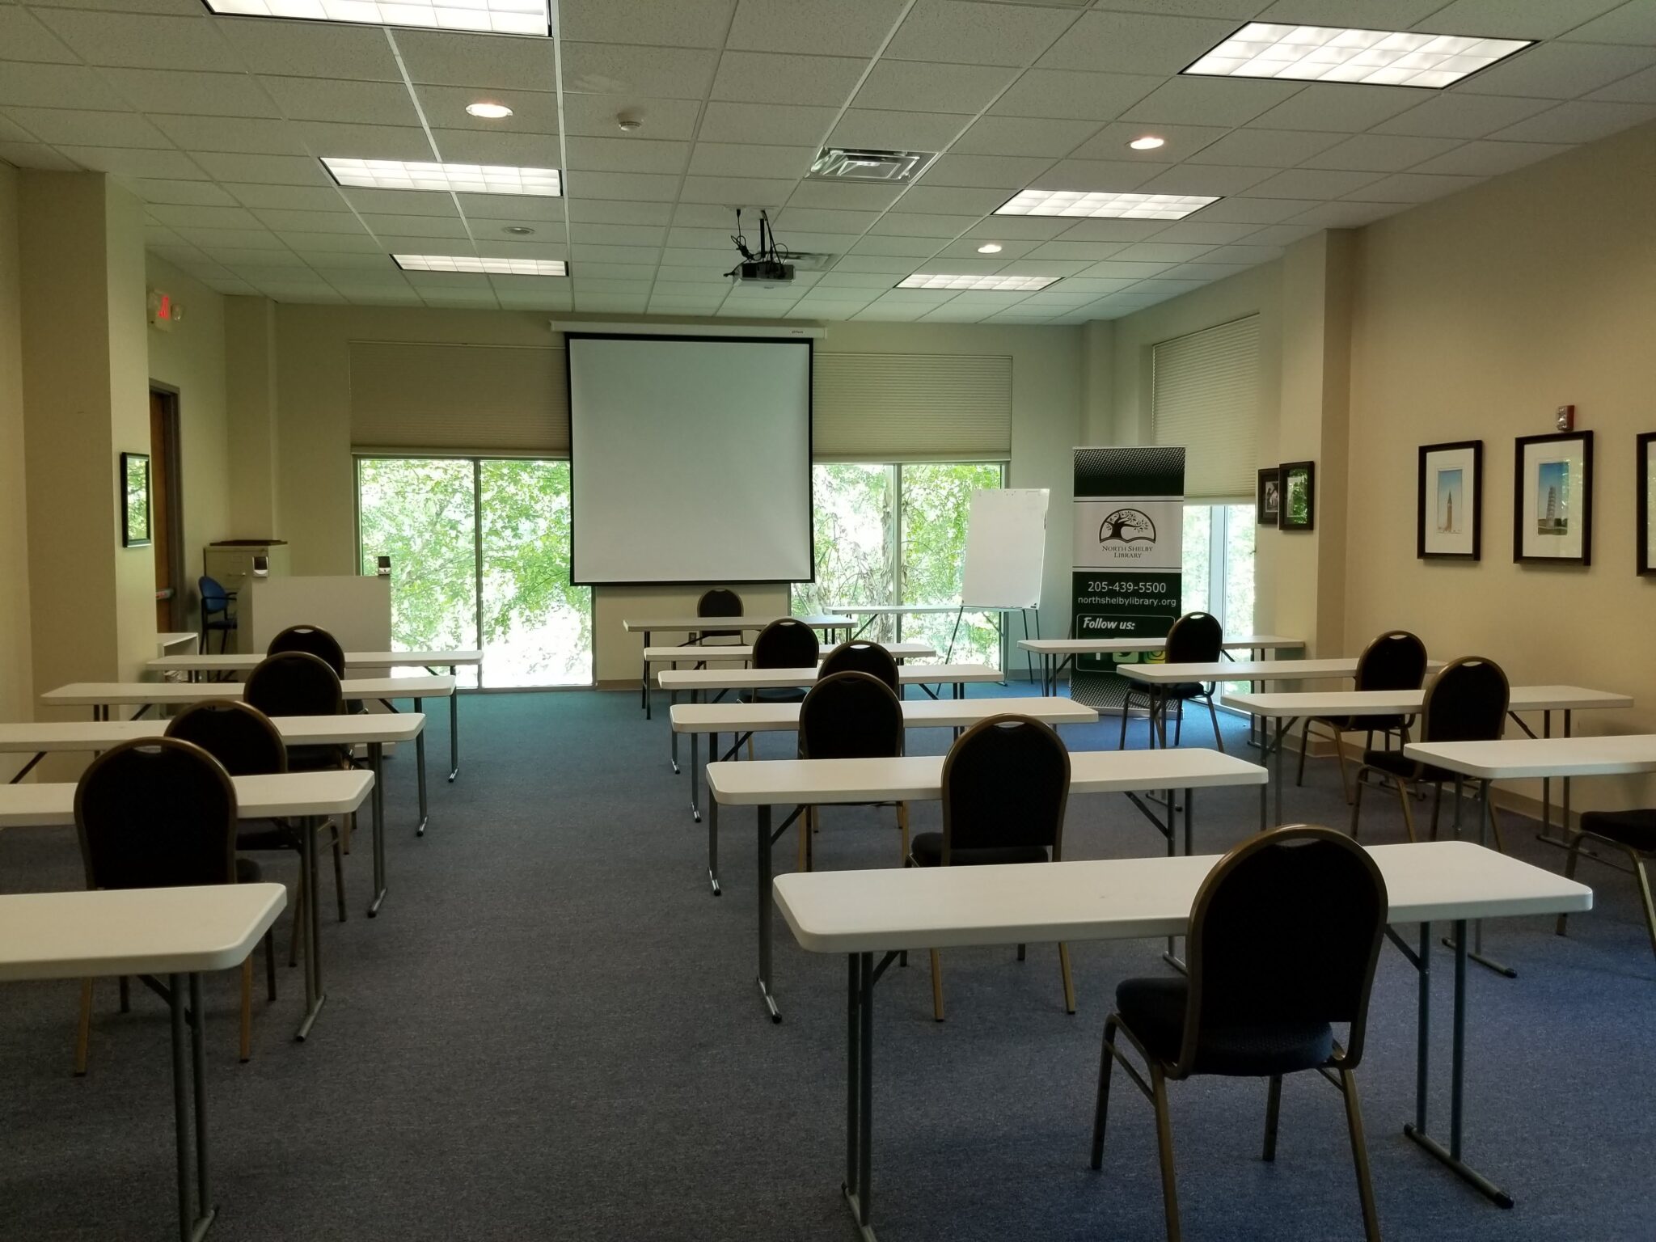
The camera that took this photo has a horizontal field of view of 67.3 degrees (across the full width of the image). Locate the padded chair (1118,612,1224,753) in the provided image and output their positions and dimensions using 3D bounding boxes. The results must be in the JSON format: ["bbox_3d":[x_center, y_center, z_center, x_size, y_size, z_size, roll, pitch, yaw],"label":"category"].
[{"bbox_3d":[2.251,0.405,8.181,0.455,0.950,0.560,-2,5,-18],"label":"padded chair"}]

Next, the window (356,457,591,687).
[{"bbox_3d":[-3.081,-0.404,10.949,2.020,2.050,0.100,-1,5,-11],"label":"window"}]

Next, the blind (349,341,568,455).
[{"bbox_3d":[-3.086,-1.908,10.822,2.000,0.950,0.070,-1,5,-11],"label":"blind"}]

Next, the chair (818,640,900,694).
[{"bbox_3d":[0.117,0.558,6.476,0.460,0.960,0.560,-1,5,-9],"label":"chair"}]

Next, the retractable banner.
[{"bbox_3d":[2.361,-0.294,9.804,0.860,2.110,0.220,2,5,18],"label":"retractable banner"}]

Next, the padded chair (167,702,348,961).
[{"bbox_3d":[-2.109,0.727,4.580,0.450,0.950,0.540,0,5,-2],"label":"padded chair"}]

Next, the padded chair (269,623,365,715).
[{"bbox_3d":[-2.987,0.478,7.328,0.460,0.960,0.560,0,5,-7],"label":"padded chair"}]

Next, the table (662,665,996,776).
[{"bbox_3d":[0.019,0.649,6.707,1.830,0.740,0.460,-1,5,-10],"label":"table"}]

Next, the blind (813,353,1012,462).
[{"bbox_3d":[0.696,-1.977,11.487,2.080,0.970,0.060,-1,5,-11],"label":"blind"}]

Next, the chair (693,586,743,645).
[{"bbox_3d":[-0.872,0.223,10.409,0.450,0.950,0.540,-1,5,-11],"label":"chair"}]

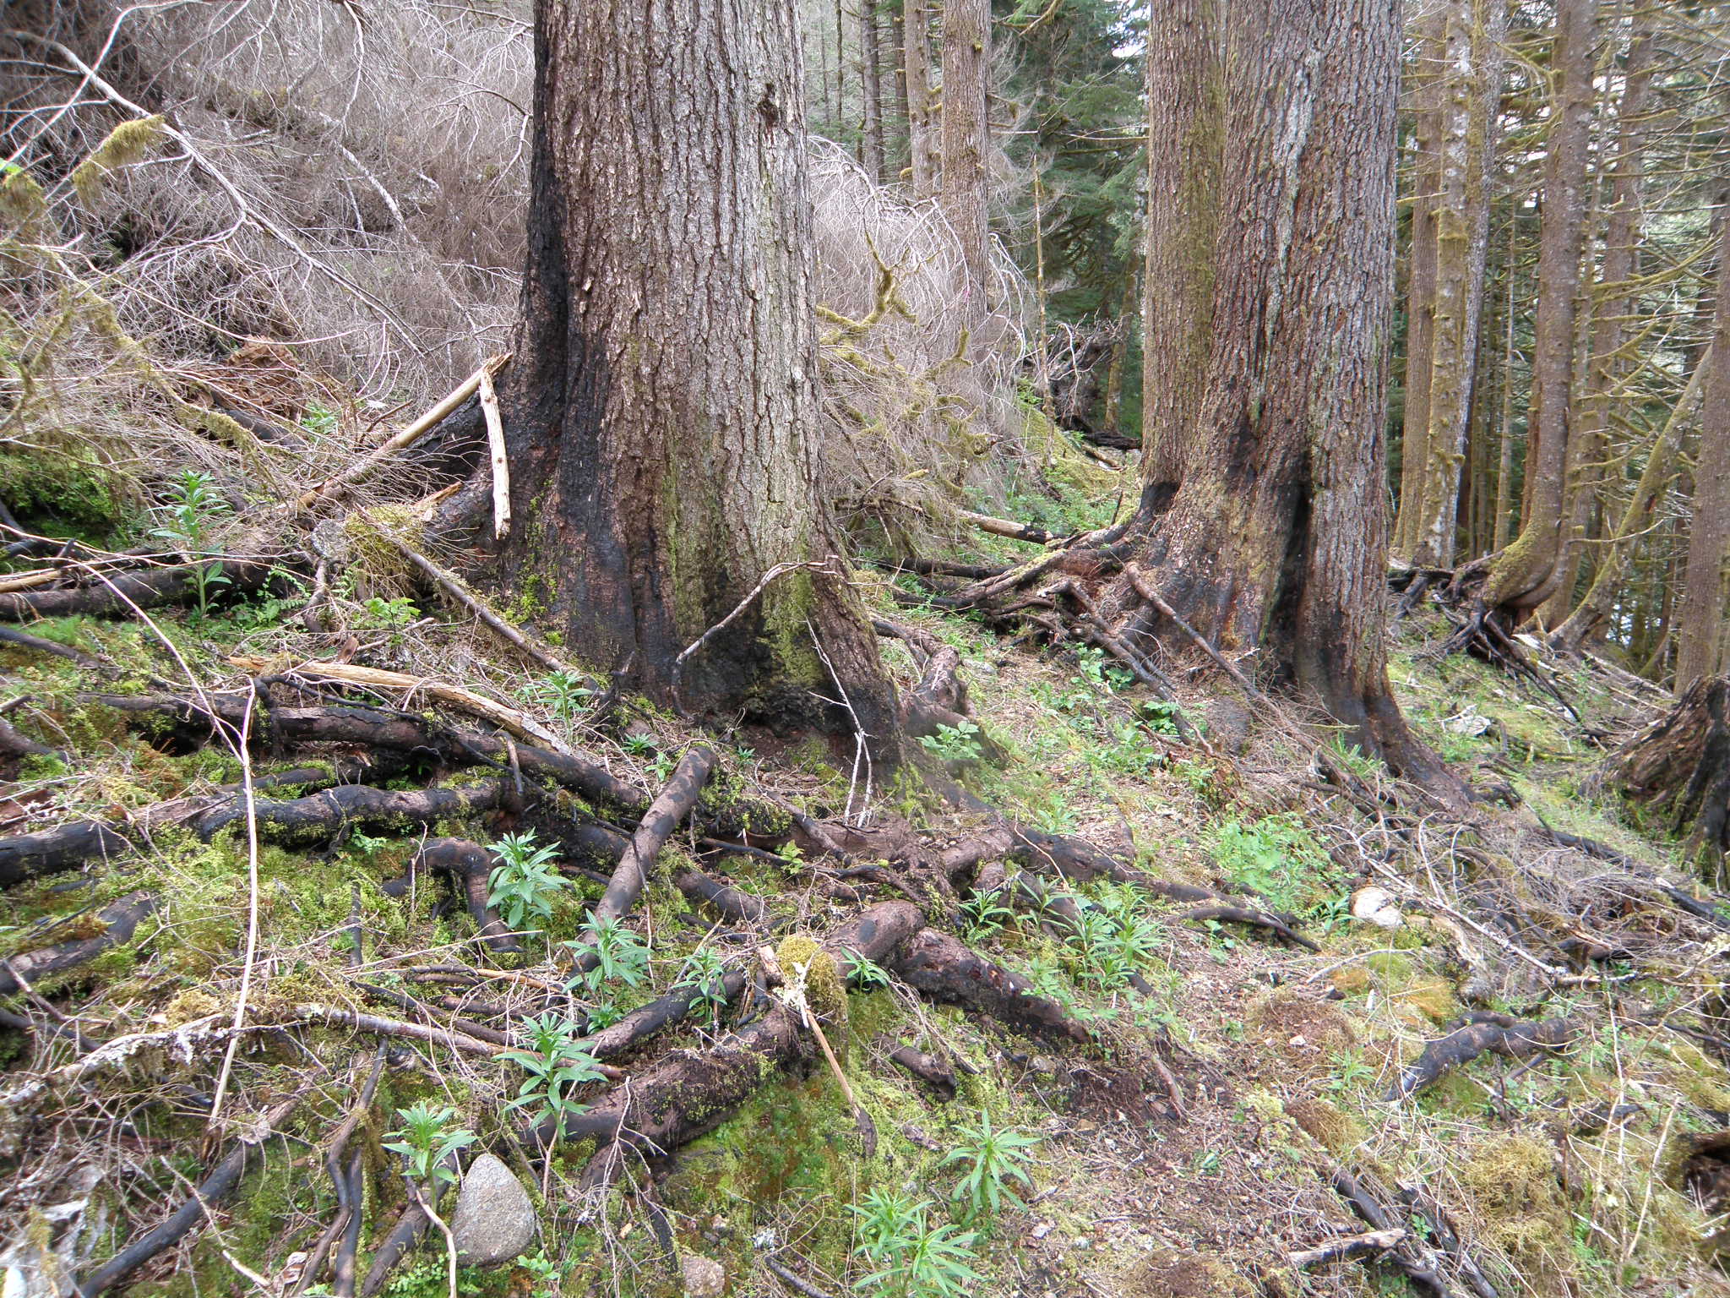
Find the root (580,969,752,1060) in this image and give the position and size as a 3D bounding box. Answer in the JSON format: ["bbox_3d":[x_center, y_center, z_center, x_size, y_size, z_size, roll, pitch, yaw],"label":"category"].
[{"bbox_3d":[-0.383,0.720,2.585,0.080,0.075,0.433,9,11,39],"label":"root"}]

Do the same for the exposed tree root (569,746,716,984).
[{"bbox_3d":[-0.511,0.482,3.140,0.085,0.085,0.837,2,28,12],"label":"exposed tree root"}]

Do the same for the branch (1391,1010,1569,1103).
[{"bbox_3d":[1.409,0.921,2.960,0.598,0.100,0.110,-4,12,-28],"label":"branch"}]

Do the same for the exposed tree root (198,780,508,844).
[{"bbox_3d":[-1.216,0.384,3.125,0.684,0.120,0.120,-2,11,-21],"label":"exposed tree root"}]

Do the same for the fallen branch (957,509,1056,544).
[{"bbox_3d":[0.815,-0.718,7.525,0.644,0.100,0.100,17,19,33],"label":"fallen branch"}]

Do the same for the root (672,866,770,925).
[{"bbox_3d":[-0.339,0.577,3.025,0.265,0.075,0.080,18,18,25],"label":"root"}]

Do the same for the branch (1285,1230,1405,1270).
[{"bbox_3d":[0.857,1.058,2.300,0.276,0.035,0.040,3,9,-26],"label":"branch"}]

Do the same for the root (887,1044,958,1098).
[{"bbox_3d":[0.110,0.820,2.540,0.148,0.050,0.050,23,22,33],"label":"root"}]

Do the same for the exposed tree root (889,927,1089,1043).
[{"bbox_3d":[0.271,0.726,2.800,0.412,0.105,0.110,19,17,17],"label":"exposed tree root"}]

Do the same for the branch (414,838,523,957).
[{"bbox_3d":[-0.842,0.519,2.750,0.220,0.190,0.190,0,11,0],"label":"branch"}]

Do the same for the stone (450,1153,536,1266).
[{"bbox_3d":[-0.557,0.841,1.950,0.125,0.150,0.110,0,11,0],"label":"stone"}]

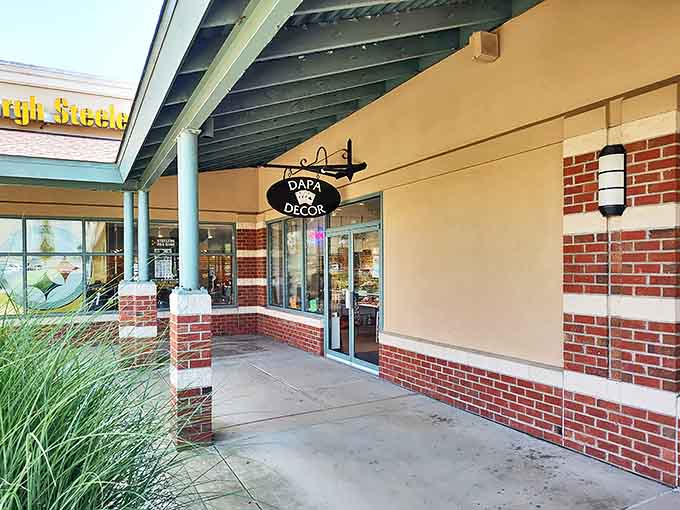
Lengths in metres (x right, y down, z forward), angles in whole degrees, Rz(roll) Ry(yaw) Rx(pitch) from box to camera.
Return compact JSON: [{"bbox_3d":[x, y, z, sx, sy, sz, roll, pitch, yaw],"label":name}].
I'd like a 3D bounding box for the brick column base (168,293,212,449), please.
[{"bbox_3d":[-1.378,1.016,4.169,0.305,1.330,0.310,0,-2,-30],"label":"brick column base"}]

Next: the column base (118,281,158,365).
[{"bbox_3d":[-3.468,1.160,7.757,0.547,1.414,0.500,0,-2,-29],"label":"column base"}]

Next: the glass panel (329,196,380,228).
[{"bbox_3d":[0.200,-0.621,6.965,0.050,0.350,1.460,0,-2,-30],"label":"glass panel"}]

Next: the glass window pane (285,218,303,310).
[{"bbox_3d":[-0.925,0.175,8.920,0.050,1.780,0.820,0,0,-30],"label":"glass window pane"}]

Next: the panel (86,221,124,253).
[{"bbox_3d":[-4.804,-0.369,9.508,0.942,0.675,0.060,0,-2,-29],"label":"panel"}]

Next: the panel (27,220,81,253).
[{"bbox_3d":[-5.674,-0.370,9.020,0.948,0.675,0.060,0,-2,-29],"label":"panel"}]

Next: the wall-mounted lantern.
[{"bbox_3d":[2.114,-0.580,3.512,0.120,0.549,0.185,0,-2,-29],"label":"wall-mounted lantern"}]

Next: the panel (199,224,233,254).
[{"bbox_3d":[-2.840,-0.348,10.120,0.930,0.660,0.050,0,-2,-25],"label":"panel"}]

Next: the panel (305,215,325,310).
[{"bbox_3d":[-0.475,0.126,8.358,0.060,1.911,0.800,0,-2,-29],"label":"panel"}]

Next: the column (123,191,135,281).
[{"bbox_3d":[-3.408,-0.299,7.300,0.150,1.450,0.150,0,-2,-30],"label":"column"}]

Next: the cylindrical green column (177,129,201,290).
[{"bbox_3d":[-1.406,-0.389,4.195,0.185,1.450,0.185,0,-2,-30],"label":"cylindrical green column"}]

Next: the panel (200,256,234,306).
[{"bbox_3d":[-2.833,0.552,10.098,0.930,1.100,0.050,0,-2,-25],"label":"panel"}]

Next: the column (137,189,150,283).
[{"bbox_3d":[-3.394,-0.320,7.810,0.195,1.572,0.195,0,-2,-29],"label":"column"}]

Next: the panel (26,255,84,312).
[{"bbox_3d":[-5.661,0.584,8.995,0.948,1.123,0.060,0,-2,-29],"label":"panel"}]

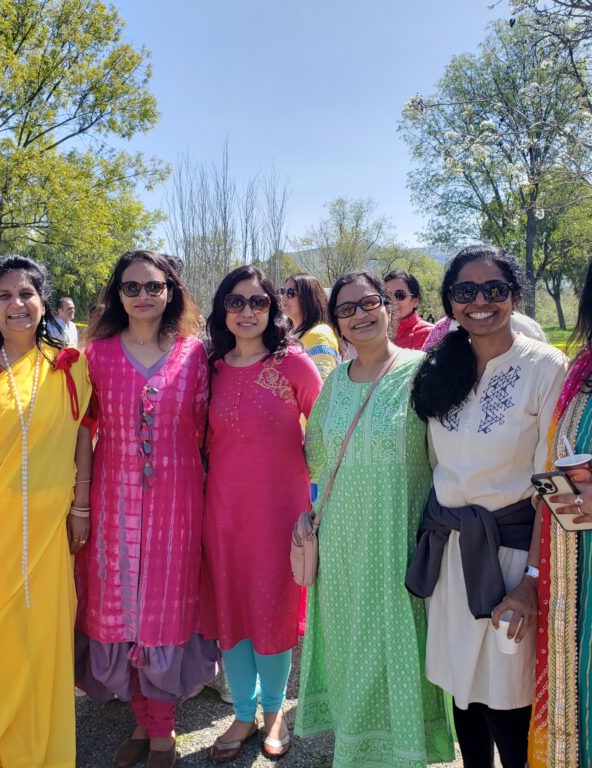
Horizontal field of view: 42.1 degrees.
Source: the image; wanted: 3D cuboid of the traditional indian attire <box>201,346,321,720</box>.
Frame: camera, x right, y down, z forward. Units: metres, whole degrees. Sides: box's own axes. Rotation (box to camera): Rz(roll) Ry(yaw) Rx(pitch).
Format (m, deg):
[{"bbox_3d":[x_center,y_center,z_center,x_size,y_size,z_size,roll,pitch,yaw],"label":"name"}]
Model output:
[{"bbox_3d":[-0.105,0.463,2.479,0.400,1.164,0.270,1,5,8],"label":"traditional indian attire"}]

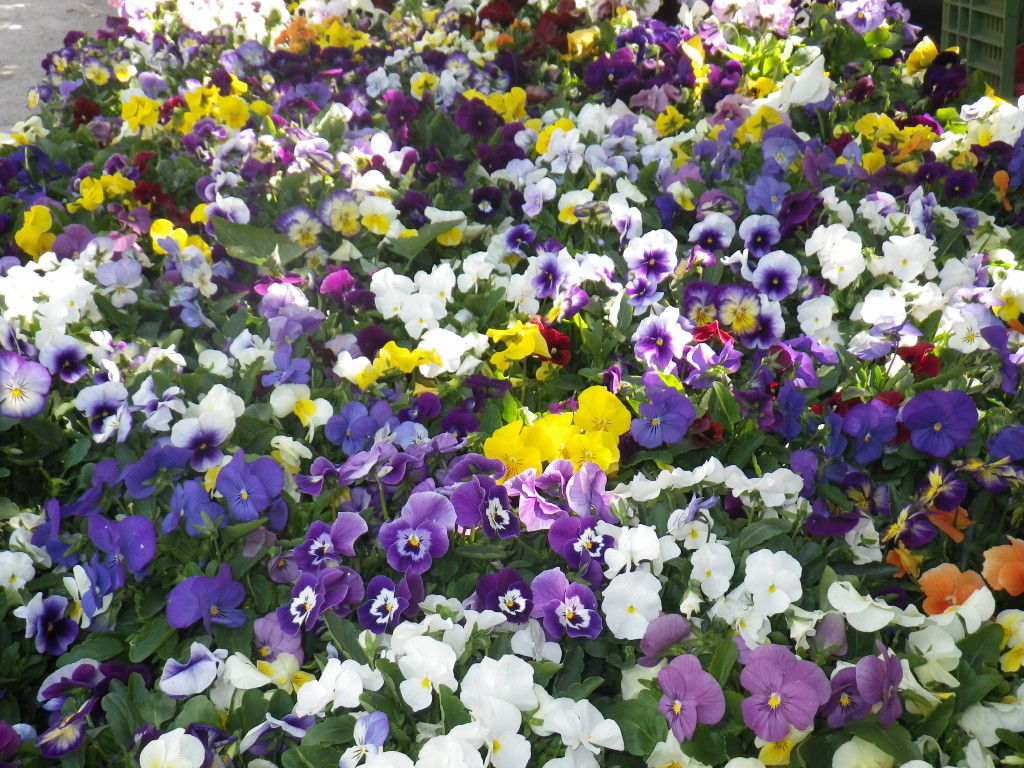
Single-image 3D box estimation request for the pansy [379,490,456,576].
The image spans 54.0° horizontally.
[{"bbox_3d":[-0.068,0.106,0.719,0.052,0.022,0.058,12,79,2],"label":"pansy"}]

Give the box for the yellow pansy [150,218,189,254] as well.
[{"bbox_3d":[-0.450,-0.194,1.322,0.049,0.047,0.022,-4,3,-19],"label":"yellow pansy"}]

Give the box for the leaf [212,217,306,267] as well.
[{"bbox_3d":[-0.301,-0.170,1.200,0.112,0.022,0.075,11,50,11],"label":"leaf"}]

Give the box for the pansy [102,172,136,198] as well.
[{"bbox_3d":[-0.469,-0.236,1.198,0.039,0.032,0.026,-2,21,-2],"label":"pansy"}]

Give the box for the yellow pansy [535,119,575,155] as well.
[{"bbox_3d":[0.058,-0.321,1.310,0.054,0.024,0.052,3,73,14],"label":"yellow pansy"}]

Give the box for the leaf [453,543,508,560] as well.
[{"bbox_3d":[-0.028,0.149,0.894,0.050,0.012,0.023,3,37,8],"label":"leaf"}]

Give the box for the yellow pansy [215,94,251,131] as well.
[{"bbox_3d":[-0.464,-0.450,1.669,0.061,0.061,0.022,-19,10,-20],"label":"yellow pansy"}]

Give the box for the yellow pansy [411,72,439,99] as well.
[{"bbox_3d":[-0.127,-0.433,1.460,0.042,0.041,0.020,-8,21,0],"label":"yellow pansy"}]

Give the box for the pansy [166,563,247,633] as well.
[{"bbox_3d":[-0.203,0.142,0.669,0.050,0.046,0.026,-19,0,-19],"label":"pansy"}]

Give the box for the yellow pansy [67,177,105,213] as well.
[{"bbox_3d":[-0.499,-0.222,1.178,0.042,0.040,0.028,29,27,34],"label":"yellow pansy"}]

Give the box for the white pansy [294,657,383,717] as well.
[{"bbox_3d":[-0.105,0.184,0.611,0.051,0.037,0.030,0,-3,0],"label":"white pansy"}]

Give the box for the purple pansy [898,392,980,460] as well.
[{"bbox_3d":[0.343,0.033,0.809,0.064,0.054,0.022,5,-5,15],"label":"purple pansy"}]

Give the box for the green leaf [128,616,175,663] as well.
[{"bbox_3d":[-0.298,0.211,0.834,0.028,0.012,0.058,16,41,24],"label":"green leaf"}]

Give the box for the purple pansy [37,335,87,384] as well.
[{"bbox_3d":[-0.497,-0.027,1.114,0.054,0.055,0.022,-12,10,-30],"label":"purple pansy"}]

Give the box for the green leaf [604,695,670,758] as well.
[{"bbox_3d":[0.085,0.233,0.690,0.052,0.013,0.038,34,63,16],"label":"green leaf"}]

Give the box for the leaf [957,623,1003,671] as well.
[{"bbox_3d":[0.321,0.180,0.690,0.033,0.012,0.043,35,63,26],"label":"leaf"}]

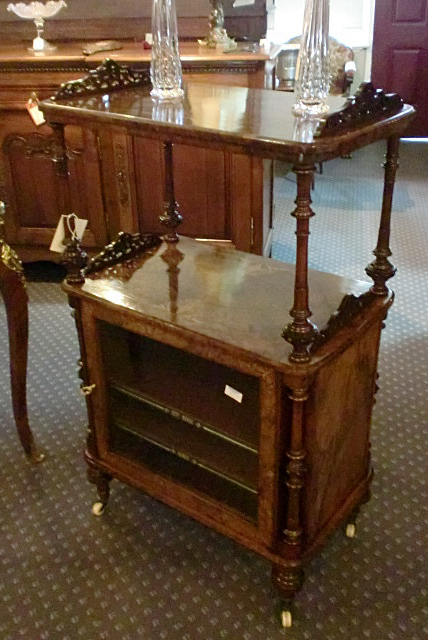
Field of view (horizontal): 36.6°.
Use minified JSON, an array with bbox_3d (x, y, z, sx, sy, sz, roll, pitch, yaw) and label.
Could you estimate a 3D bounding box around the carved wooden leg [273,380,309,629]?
[{"bbox_3d":[0.156,0.388,1.272,0.066,0.641,0.066,19,34,34],"label":"carved wooden leg"}]

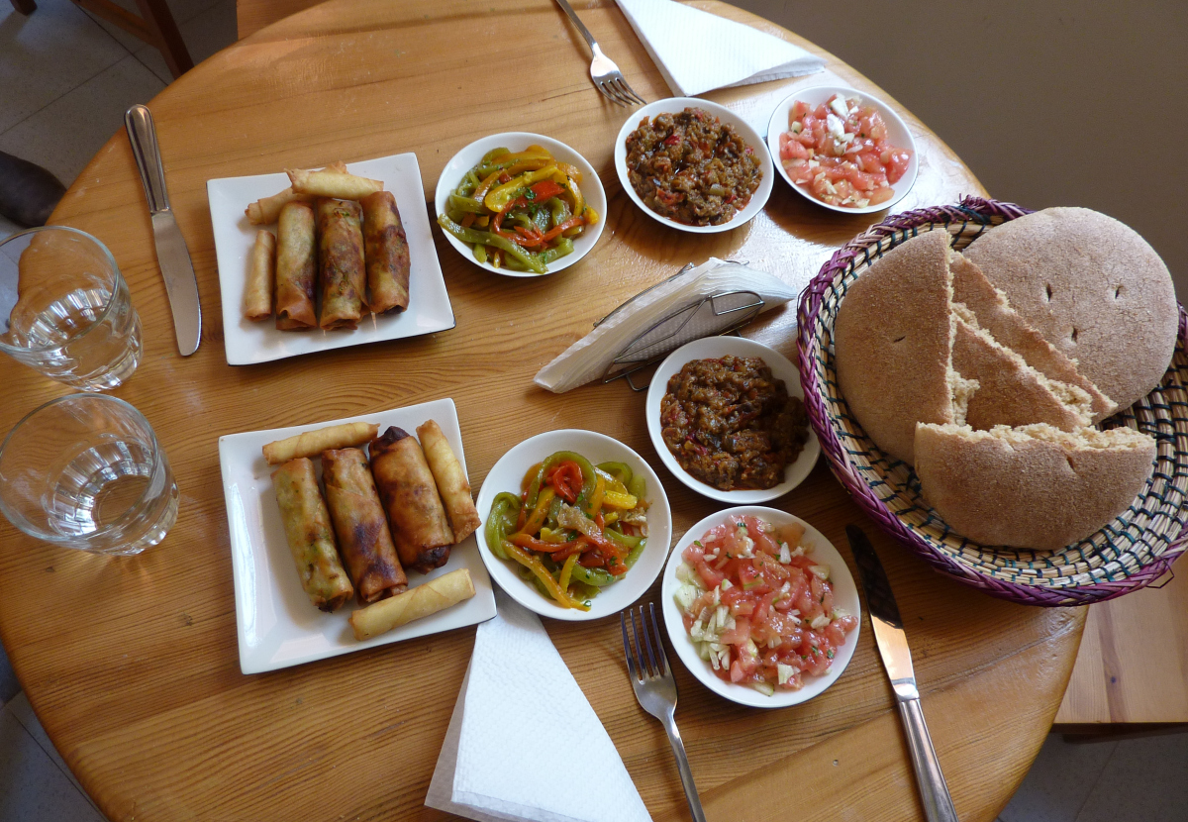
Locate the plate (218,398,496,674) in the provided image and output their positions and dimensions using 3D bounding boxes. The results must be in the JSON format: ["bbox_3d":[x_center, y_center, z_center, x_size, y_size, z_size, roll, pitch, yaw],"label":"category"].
[{"bbox_3d":[-0.147,0.074,0.536,0.146,0.020,0.146,-10,70,-12],"label":"plate"}]

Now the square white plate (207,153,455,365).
[{"bbox_3d":[-0.185,-0.106,0.604,0.146,0.020,0.146,-11,70,-12],"label":"square white plate"}]

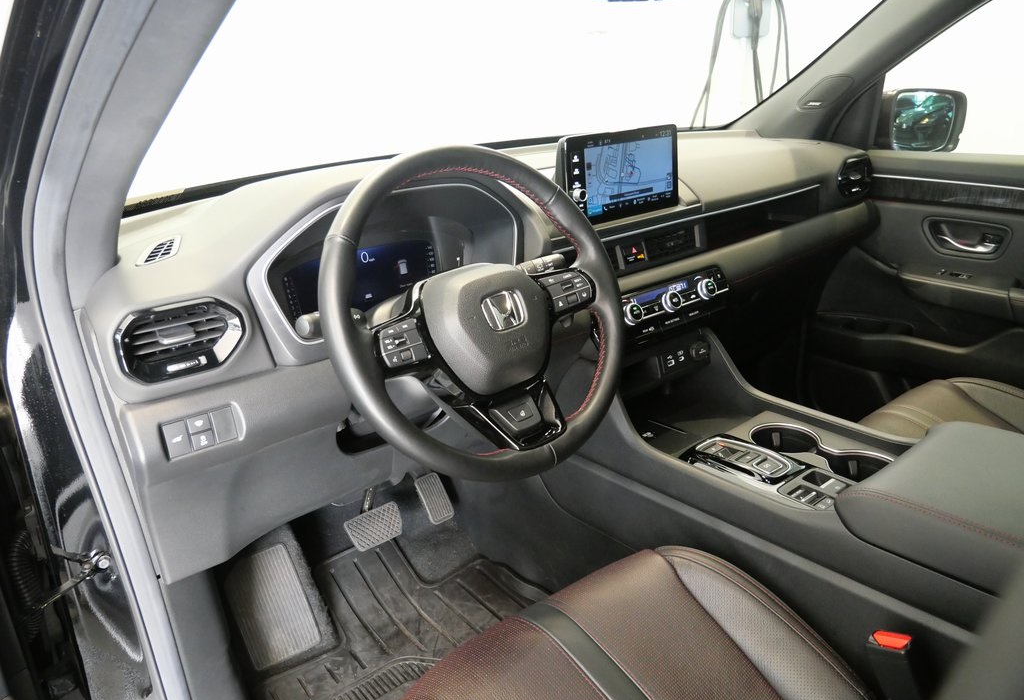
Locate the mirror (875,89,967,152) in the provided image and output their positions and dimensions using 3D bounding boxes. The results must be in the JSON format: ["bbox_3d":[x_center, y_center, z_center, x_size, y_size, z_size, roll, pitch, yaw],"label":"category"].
[{"bbox_3d":[0.987,-0.551,1.719,0.225,0.165,0.120,-9,22,-15],"label":"mirror"}]

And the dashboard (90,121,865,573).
[{"bbox_3d":[0.106,-0.183,1.229,1.480,0.380,0.450,-19,26,-35],"label":"dashboard"}]

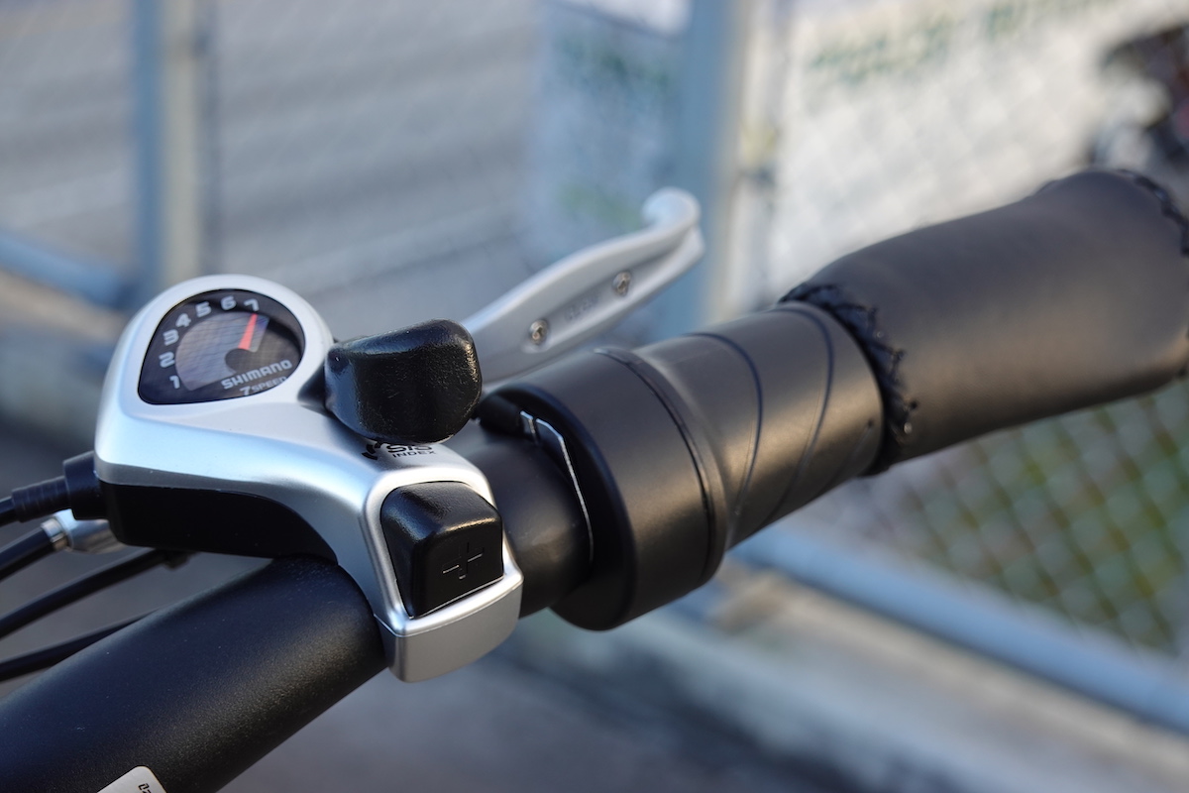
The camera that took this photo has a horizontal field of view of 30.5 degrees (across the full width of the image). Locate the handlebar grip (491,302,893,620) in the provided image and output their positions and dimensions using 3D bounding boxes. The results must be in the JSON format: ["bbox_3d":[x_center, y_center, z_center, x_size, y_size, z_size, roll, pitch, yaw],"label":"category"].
[{"bbox_3d":[0.016,0.009,0.367,0.058,0.043,0.043,-23,27,-31],"label":"handlebar grip"}]

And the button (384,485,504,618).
[{"bbox_3d":[-0.023,0.022,0.324,0.018,0.015,0.011,-23,40,-31],"label":"button"}]

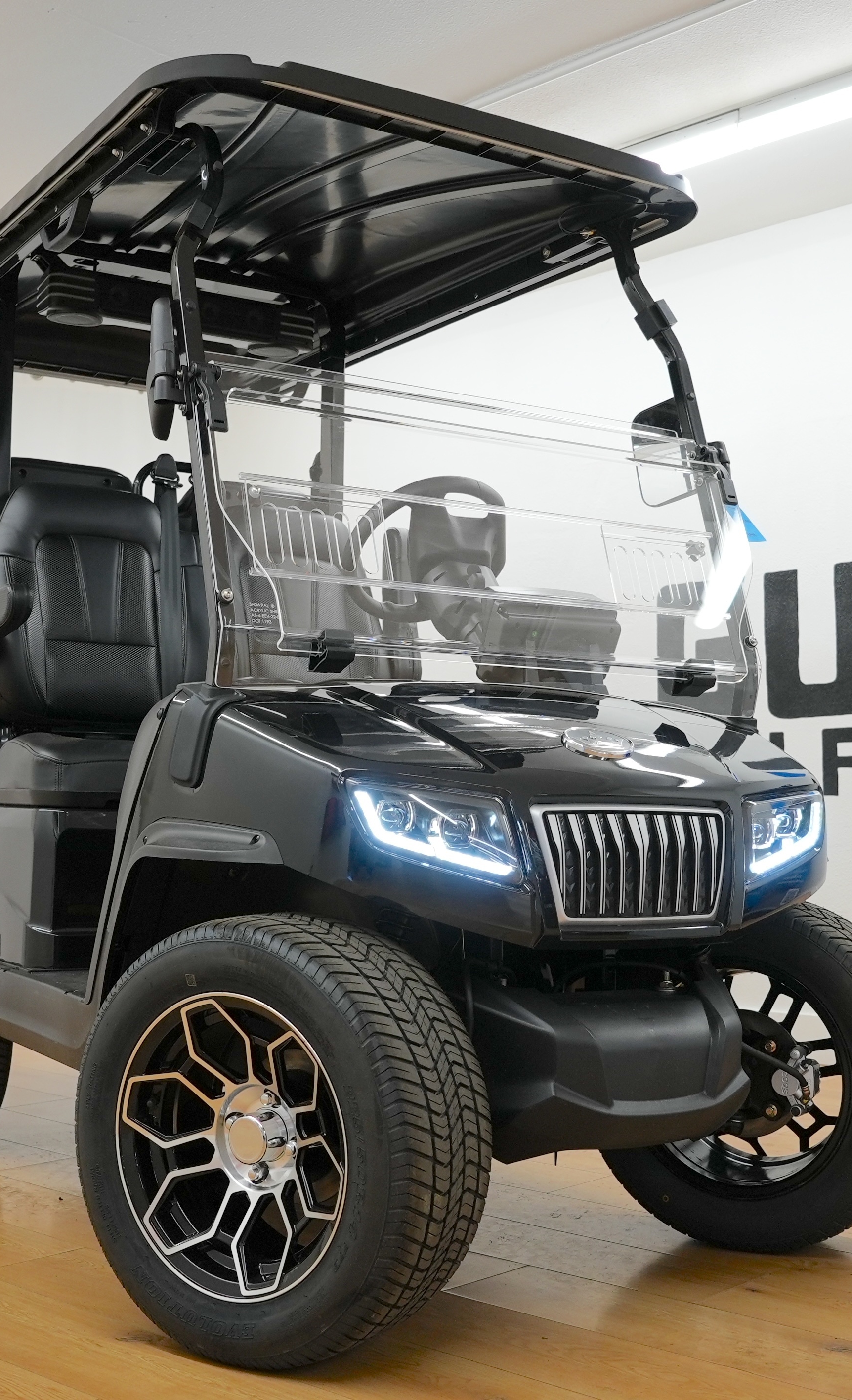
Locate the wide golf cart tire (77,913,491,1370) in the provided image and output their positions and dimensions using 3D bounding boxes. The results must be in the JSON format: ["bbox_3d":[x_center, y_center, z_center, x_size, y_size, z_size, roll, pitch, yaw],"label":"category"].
[{"bbox_3d":[-0.200,0.586,2.216,0.585,0.585,0.230,-3,-5,33],"label":"wide golf cart tire"}]

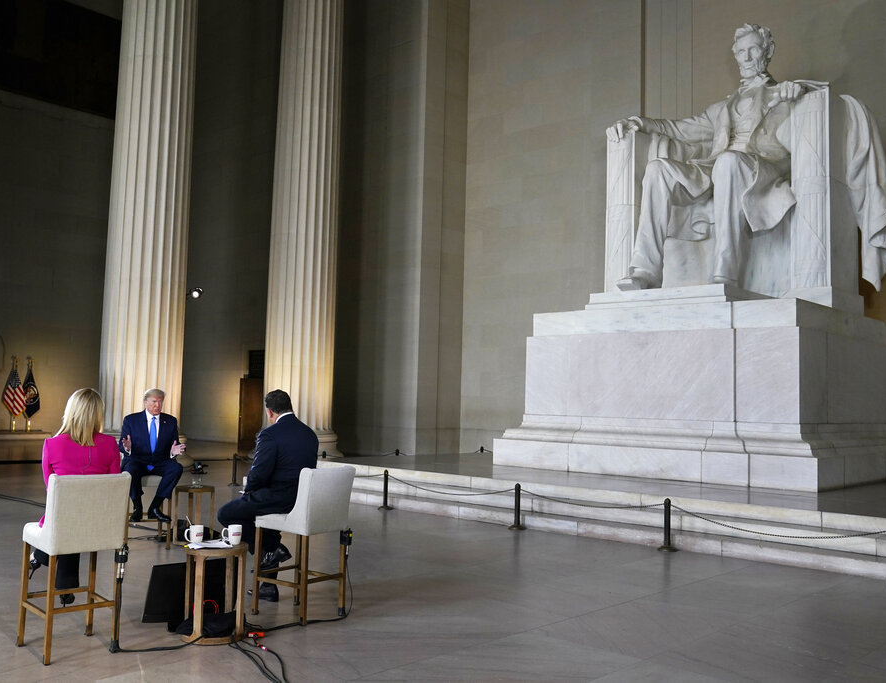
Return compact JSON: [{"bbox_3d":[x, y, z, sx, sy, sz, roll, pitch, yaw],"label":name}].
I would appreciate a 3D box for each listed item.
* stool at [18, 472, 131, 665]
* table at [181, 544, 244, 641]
[{"bbox_3d":[-2.312,1.368,5.359,0.500,1.100,0.560,5,-6,-42],"label":"stool"},{"bbox_3d":[-1.522,1.666,5.710,0.405,0.605,0.405,1,-4,0],"label":"table"}]

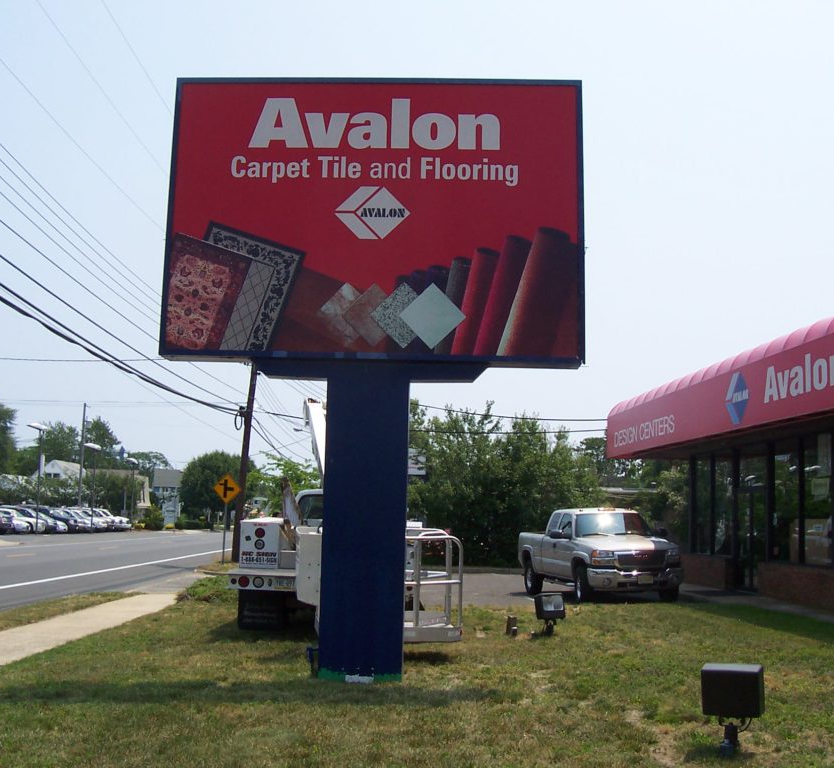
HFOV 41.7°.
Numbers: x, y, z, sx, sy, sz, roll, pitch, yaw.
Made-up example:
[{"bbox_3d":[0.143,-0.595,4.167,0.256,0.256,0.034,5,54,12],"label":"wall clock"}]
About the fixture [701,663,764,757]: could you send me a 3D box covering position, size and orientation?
[{"bbox_3d":[2.205,2.275,7.650,0.420,0.650,0.240,0,-7,14],"label":"fixture"}]

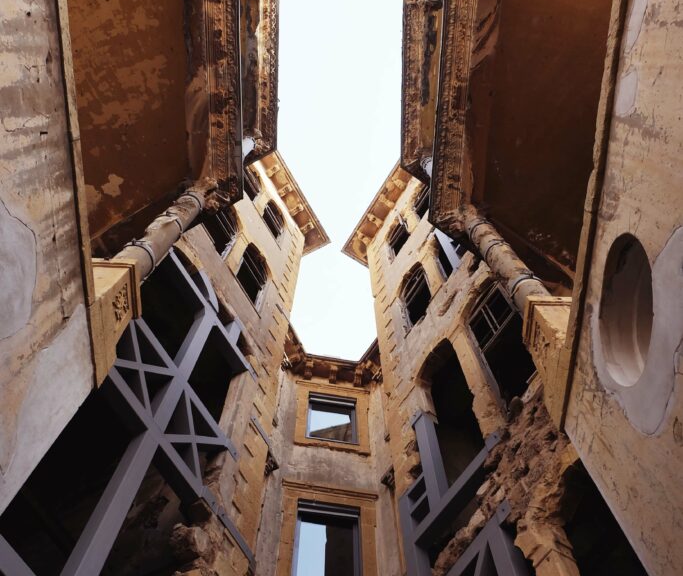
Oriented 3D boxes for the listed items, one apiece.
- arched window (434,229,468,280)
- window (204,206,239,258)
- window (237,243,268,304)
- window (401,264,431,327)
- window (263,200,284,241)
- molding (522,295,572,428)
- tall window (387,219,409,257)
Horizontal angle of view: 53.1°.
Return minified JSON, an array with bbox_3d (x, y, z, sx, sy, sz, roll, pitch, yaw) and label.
[{"bbox_3d":[2.375,-0.927,14.504,0.250,3.000,0.860,30,-73,-10],"label":"arched window"},{"bbox_3d":[-2.551,-1.333,14.470,0.250,2.953,0.830,-27,-73,9],"label":"window"},{"bbox_3d":[-1.964,-0.280,14.752,0.250,2.586,0.830,-27,-73,9],"label":"window"},{"bbox_3d":[1.672,0.135,14.924,0.250,2.760,0.860,30,-73,-10],"label":"window"},{"bbox_3d":[-1.964,-1.906,19.305,0.250,2.490,0.849,-27,-73,9],"label":"window"},{"bbox_3d":[1.307,0.388,3.866,0.355,0.947,0.426,1,-70,0],"label":"molding"},{"bbox_3d":[1.666,-1.456,19.453,0.250,2.760,0.860,30,-73,-10],"label":"tall window"}]

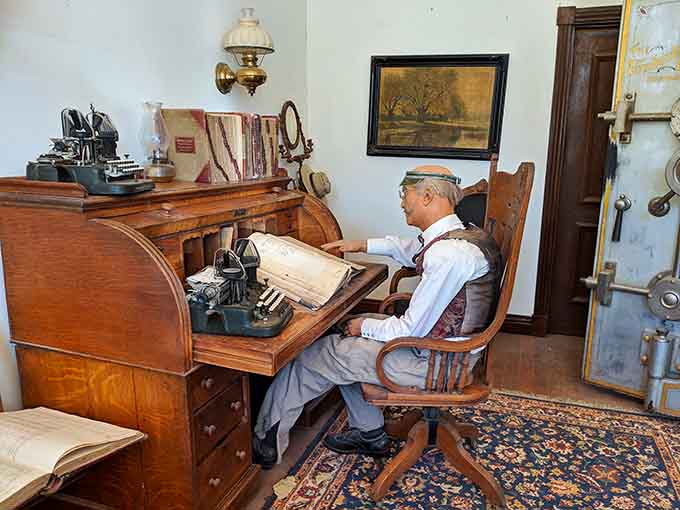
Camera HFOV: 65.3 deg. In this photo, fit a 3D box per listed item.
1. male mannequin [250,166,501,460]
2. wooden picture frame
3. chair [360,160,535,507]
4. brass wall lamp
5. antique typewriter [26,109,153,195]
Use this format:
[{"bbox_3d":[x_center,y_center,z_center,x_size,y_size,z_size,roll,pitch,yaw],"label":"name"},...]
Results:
[{"bbox_3d":[0.090,0.262,2.116,0.990,1.261,0.607,2,12,3],"label":"male mannequin"},{"bbox_3d":[0.659,-1.031,3.717,0.950,0.698,0.050,5,13,19],"label":"wooden picture frame"},{"bbox_3d":[0.377,0.262,2.115,0.574,1.272,0.634,2,12,3],"label":"chair"},{"bbox_3d":[-0.514,-1.102,2.898,0.316,0.454,0.271,5,13,19],"label":"brass wall lamp"},{"bbox_3d":[-0.896,-0.394,1.985,0.367,0.301,0.350,3,12,9],"label":"antique typewriter"}]

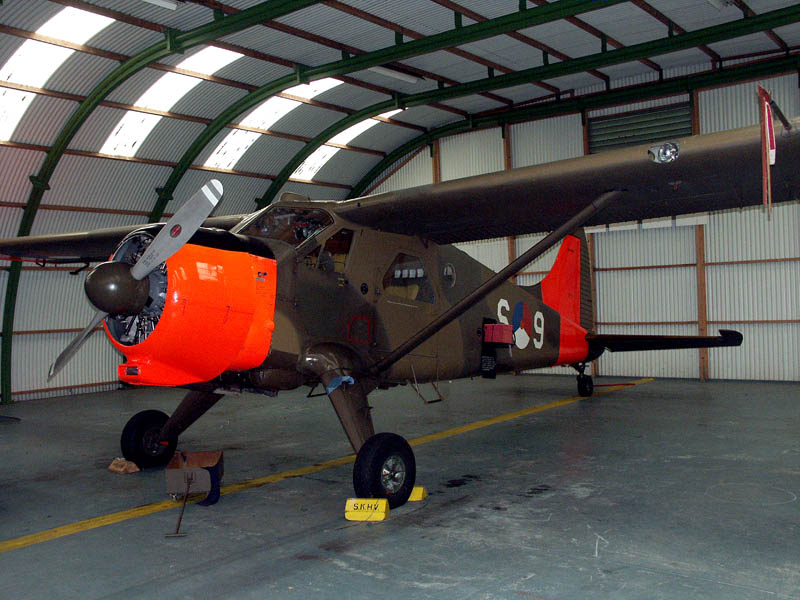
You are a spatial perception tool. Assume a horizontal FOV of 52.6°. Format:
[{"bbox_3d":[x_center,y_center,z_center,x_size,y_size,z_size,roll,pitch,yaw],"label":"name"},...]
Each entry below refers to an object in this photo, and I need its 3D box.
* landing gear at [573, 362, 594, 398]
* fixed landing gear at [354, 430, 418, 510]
[{"bbox_3d":[2.913,1.258,12.746,0.180,0.555,0.400,-2,0,38],"label":"landing gear"},{"bbox_3d":[-0.114,1.345,6.369,0.235,0.610,0.620,-2,0,38],"label":"fixed landing gear"}]

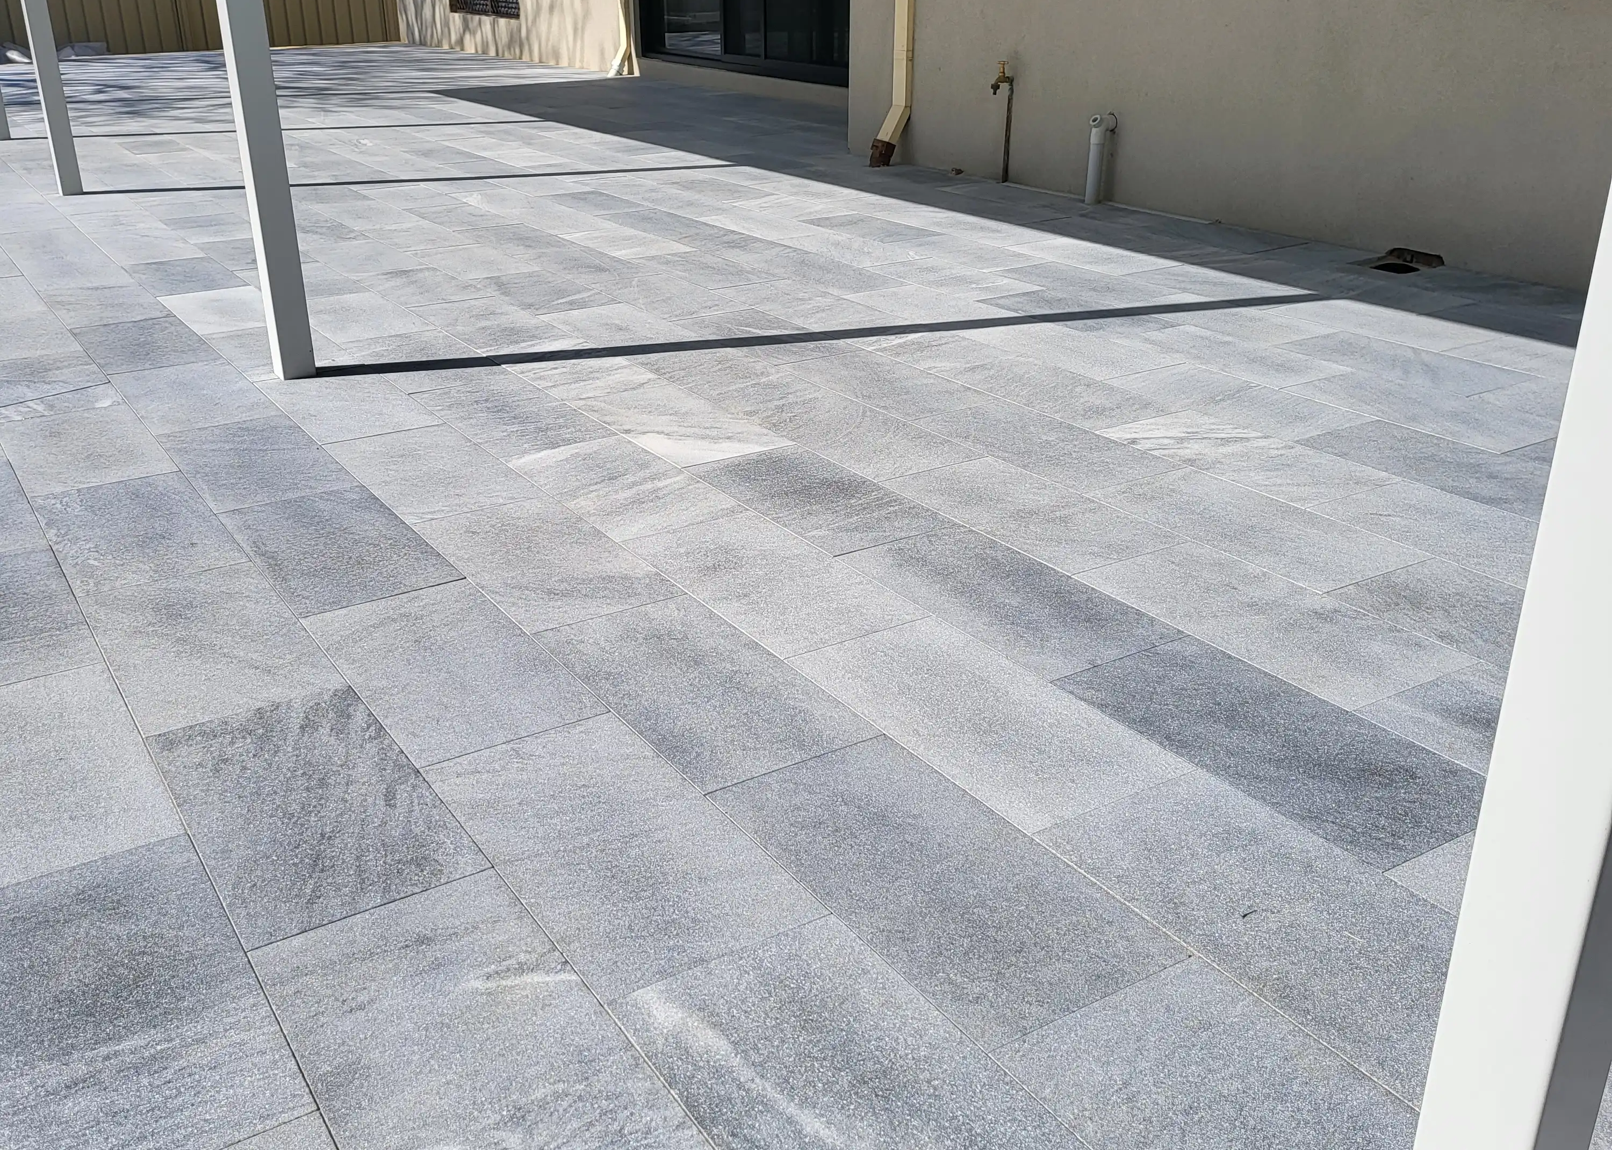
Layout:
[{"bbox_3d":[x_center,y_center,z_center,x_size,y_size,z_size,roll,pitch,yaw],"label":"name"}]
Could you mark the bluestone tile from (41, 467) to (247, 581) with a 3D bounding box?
[{"bbox_3d":[-1.325,-0.083,2.952,0.300,0.024,0.600,-15,27,-29],"label":"bluestone tile"}]

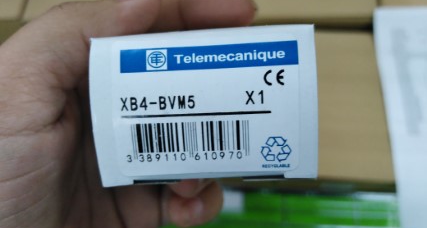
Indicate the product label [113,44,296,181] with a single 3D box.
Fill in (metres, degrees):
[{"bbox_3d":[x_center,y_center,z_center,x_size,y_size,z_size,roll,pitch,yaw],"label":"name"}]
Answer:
[{"bbox_3d":[-0.002,-0.002,0.082,0.046,0.001,0.034,-3,95,3],"label":"product label"}]

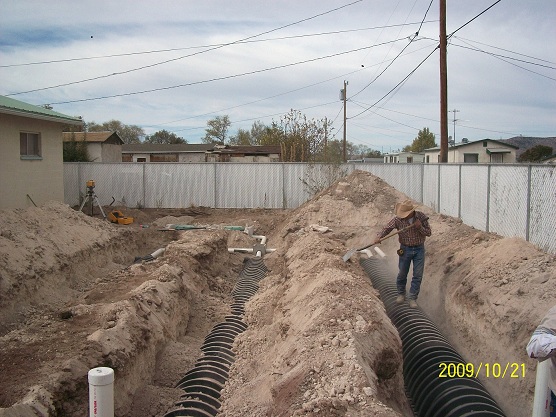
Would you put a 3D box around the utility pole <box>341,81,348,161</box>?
[{"bbox_3d":[6.430,-7.450,49.700,0.750,9.700,0.550,0,5,0],"label":"utility pole"}]

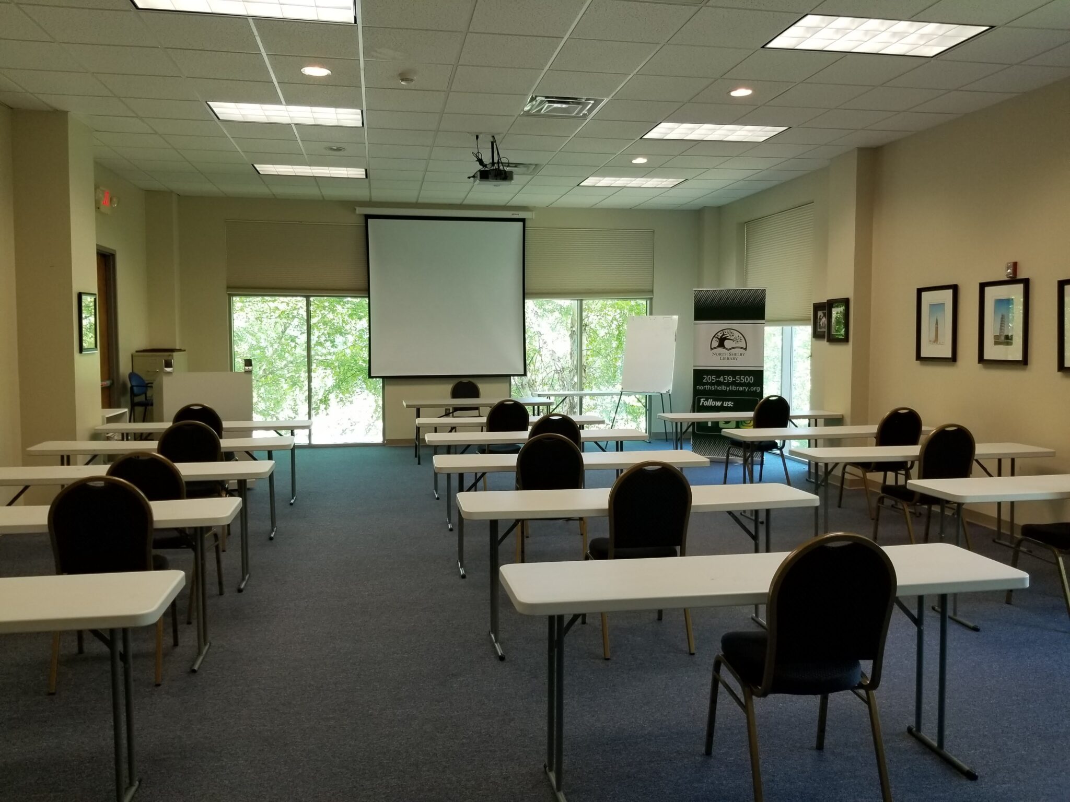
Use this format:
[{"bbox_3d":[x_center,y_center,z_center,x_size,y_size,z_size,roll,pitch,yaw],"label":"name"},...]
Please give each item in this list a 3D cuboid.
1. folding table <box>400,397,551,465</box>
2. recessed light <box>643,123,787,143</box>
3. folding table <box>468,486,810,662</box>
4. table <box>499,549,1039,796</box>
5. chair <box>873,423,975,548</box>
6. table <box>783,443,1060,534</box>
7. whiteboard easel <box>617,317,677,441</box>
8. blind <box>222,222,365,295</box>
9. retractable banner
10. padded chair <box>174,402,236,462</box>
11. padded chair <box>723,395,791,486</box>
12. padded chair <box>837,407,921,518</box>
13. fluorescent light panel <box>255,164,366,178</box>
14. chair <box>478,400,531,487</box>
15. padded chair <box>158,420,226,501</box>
[{"bbox_3d":[-0.705,0.364,10.083,1.830,0.737,0.740,-1,5,-10],"label":"folding table"},{"bbox_3d":[1.604,-2.398,7.202,1.200,0.070,0.600,-1,5,-10],"label":"recessed light"},{"bbox_3d":[0.527,0.858,4.218,1.830,0.737,0.457,-1,5,-8],"label":"folding table"},{"bbox_3d":[0.814,0.986,2.946,1.830,0.740,0.460,-1,5,-9],"label":"table"},{"bbox_3d":[2.800,0.609,5.788,0.450,0.950,0.540,-1,5,-7],"label":"chair"},{"bbox_3d":[2.786,0.714,5.815,1.830,0.737,0.457,-1,5,-8],"label":"table"},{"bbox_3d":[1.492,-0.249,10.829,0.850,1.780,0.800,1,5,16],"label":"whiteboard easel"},{"bbox_3d":[-3.086,-1.908,10.822,2.000,0.950,0.070,-1,5,-11],"label":"blind"},{"bbox_3d":[2.361,-0.294,9.804,0.860,2.110,0.220,2,5,18],"label":"retractable banner"},{"bbox_3d":[-2.987,0.478,7.328,0.460,0.960,0.560,0,5,-7],"label":"padded chair"},{"bbox_3d":[2.251,0.405,8.181,0.455,0.950,0.560,-2,5,-18],"label":"padded chair"},{"bbox_3d":[3.029,0.504,7.069,0.455,0.950,0.560,-1,5,-13],"label":"padded chair"},{"bbox_3d":[-2.457,-2.556,8.935,1.200,0.060,0.600,-1,5,-11],"label":"fluorescent light panel"},{"bbox_3d":[-0.308,0.452,7.725,0.455,0.950,0.560,-2,5,-16],"label":"chair"},{"bbox_3d":[-2.546,0.609,6.043,0.455,0.950,0.560,-1,5,-15],"label":"padded chair"}]

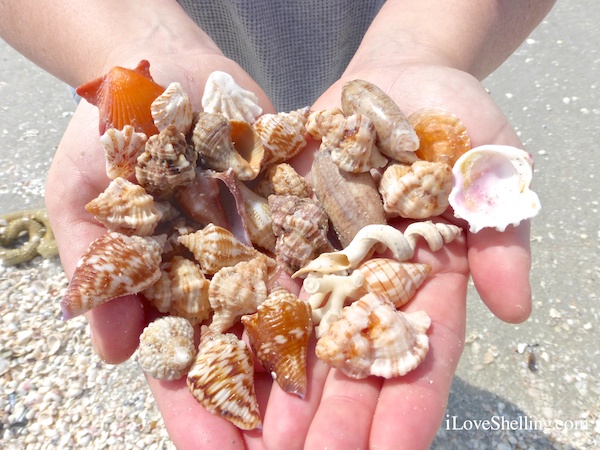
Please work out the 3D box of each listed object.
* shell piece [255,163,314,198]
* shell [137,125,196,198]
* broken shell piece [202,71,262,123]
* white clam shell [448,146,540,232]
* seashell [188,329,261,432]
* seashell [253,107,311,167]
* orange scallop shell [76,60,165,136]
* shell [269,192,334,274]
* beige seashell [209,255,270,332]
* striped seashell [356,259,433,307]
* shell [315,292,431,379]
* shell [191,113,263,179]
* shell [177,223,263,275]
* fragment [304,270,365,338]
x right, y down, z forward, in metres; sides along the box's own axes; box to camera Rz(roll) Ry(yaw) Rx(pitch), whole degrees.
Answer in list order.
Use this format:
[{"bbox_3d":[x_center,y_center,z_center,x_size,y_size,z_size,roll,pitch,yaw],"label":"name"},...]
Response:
[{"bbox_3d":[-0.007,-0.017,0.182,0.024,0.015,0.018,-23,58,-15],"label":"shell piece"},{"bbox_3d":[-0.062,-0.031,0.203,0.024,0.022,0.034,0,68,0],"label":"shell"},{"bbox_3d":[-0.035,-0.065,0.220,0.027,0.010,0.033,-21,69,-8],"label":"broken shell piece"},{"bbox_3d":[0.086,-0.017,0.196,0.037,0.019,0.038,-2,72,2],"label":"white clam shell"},{"bbox_3d":[-0.030,0.059,0.168,0.022,0.019,0.040,-27,70,-11],"label":"seashell"},{"bbox_3d":[-0.007,-0.039,0.192,0.022,0.019,0.032,29,60,19],"label":"seashell"},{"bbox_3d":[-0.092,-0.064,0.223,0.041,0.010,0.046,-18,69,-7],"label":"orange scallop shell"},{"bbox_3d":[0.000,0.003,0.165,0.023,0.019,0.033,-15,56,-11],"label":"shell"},{"bbox_3d":[-0.022,0.024,0.154,0.017,0.013,0.030,20,57,14],"label":"beige seashell"},{"bbox_3d":[0.041,0.025,0.187,0.036,0.018,0.020,-22,69,-9],"label":"striped seashell"},{"bbox_3d":[0.025,0.037,0.148,0.039,0.020,0.027,-12,56,-8],"label":"shell"},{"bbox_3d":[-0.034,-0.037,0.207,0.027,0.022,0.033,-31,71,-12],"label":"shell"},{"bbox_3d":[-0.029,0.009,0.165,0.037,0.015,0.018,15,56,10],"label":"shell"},{"bbox_3d":[0.012,0.027,0.154,0.021,0.011,0.026,-2,55,-2],"label":"fragment"}]

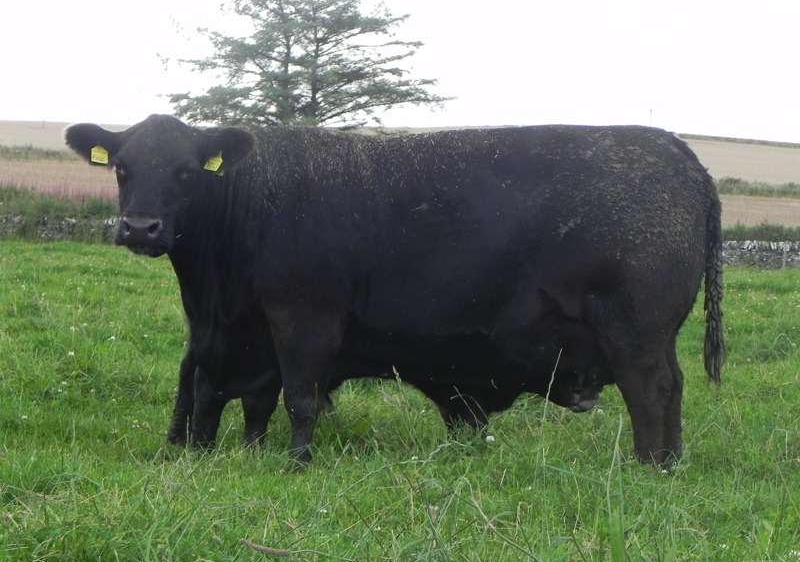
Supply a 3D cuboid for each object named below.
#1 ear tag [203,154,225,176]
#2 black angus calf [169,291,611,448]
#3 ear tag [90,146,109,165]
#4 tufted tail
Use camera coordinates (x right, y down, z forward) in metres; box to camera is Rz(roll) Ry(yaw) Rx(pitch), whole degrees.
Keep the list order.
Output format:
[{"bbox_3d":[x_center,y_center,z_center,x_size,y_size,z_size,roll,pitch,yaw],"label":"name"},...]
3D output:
[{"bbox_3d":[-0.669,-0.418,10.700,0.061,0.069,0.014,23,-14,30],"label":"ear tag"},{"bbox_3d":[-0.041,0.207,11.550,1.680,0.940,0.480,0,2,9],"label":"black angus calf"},{"bbox_3d":[-1.083,-0.454,10.750,0.061,0.069,0.012,2,2,5],"label":"ear tag"},{"bbox_3d":[1.157,0.028,11.000,0.080,0.700,0.080,0,2,0],"label":"tufted tail"}]

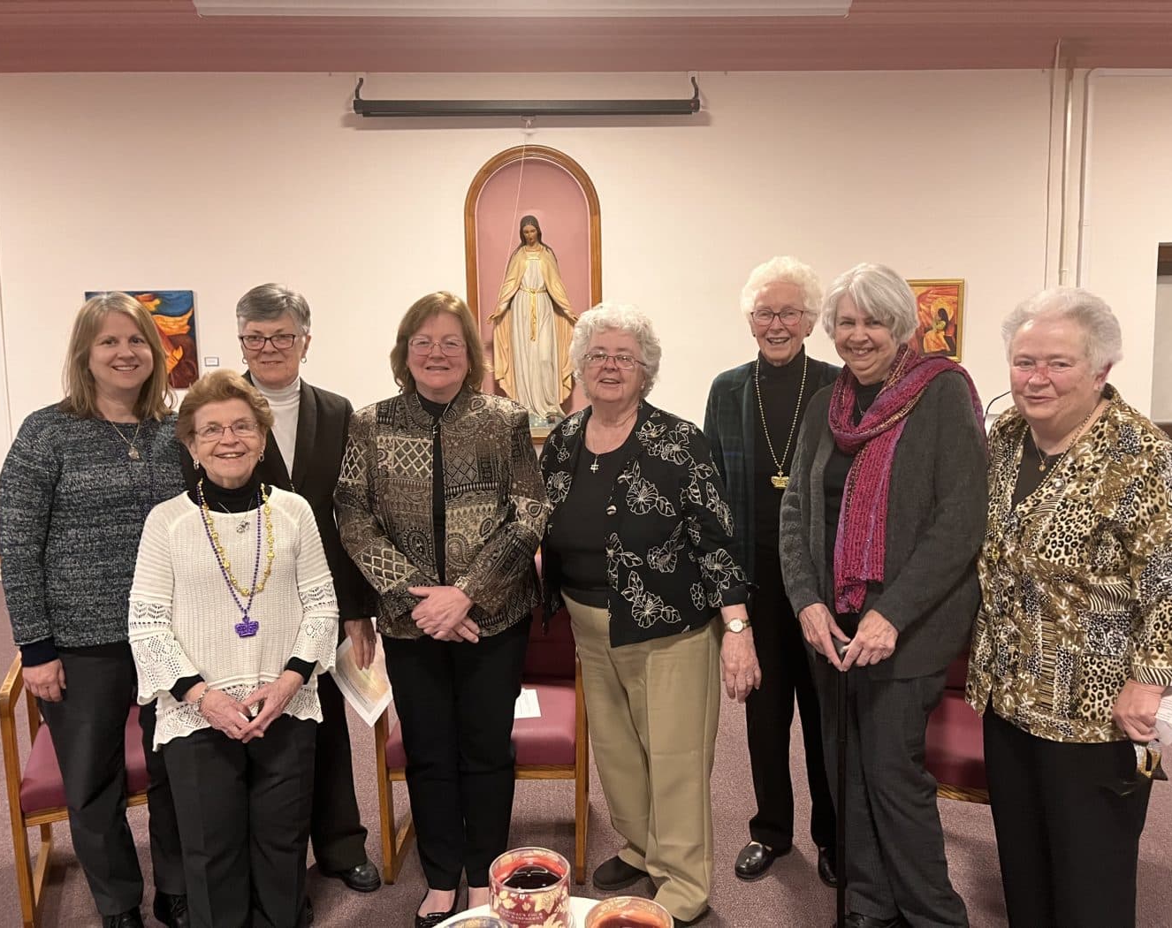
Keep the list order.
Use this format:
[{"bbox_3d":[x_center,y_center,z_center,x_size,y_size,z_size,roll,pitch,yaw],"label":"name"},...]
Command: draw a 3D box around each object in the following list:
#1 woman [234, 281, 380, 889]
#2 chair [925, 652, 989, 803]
[{"bbox_3d":[-0.830,0.345,2.621,0.500,1.683,0.360,-1,6,-5],"label":"woman"},{"bbox_3d":[1.124,0.748,2.639,0.575,0.820,0.570,2,7,21],"label":"chair"}]

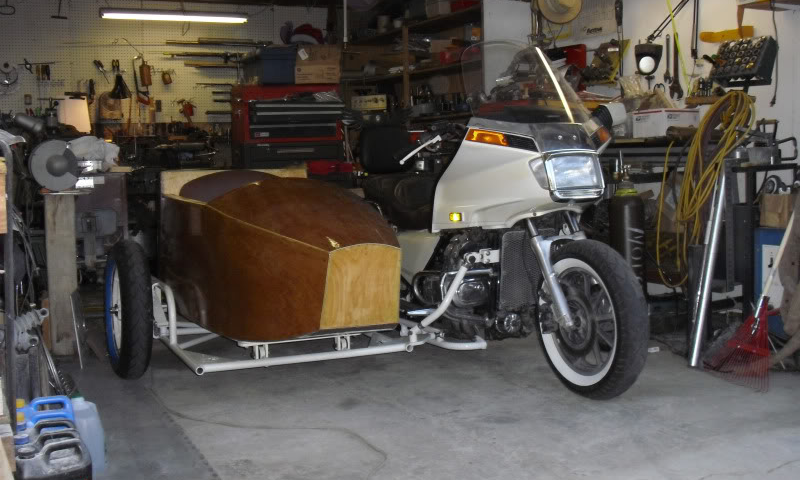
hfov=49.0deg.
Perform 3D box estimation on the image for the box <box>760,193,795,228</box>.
[{"bbox_3d":[1.882,-0.147,4.378,0.160,0.165,0.150,1,6,27],"label":"box"}]

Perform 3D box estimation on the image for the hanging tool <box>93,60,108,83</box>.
[{"bbox_3d":[-2.506,-1.410,7.347,0.130,0.180,0.035,-4,6,-28],"label":"hanging tool"}]

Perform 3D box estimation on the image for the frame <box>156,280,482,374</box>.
[{"bbox_3d":[-0.492,0.322,4.347,1.220,0.300,1.420,-4,6,-26],"label":"frame"}]

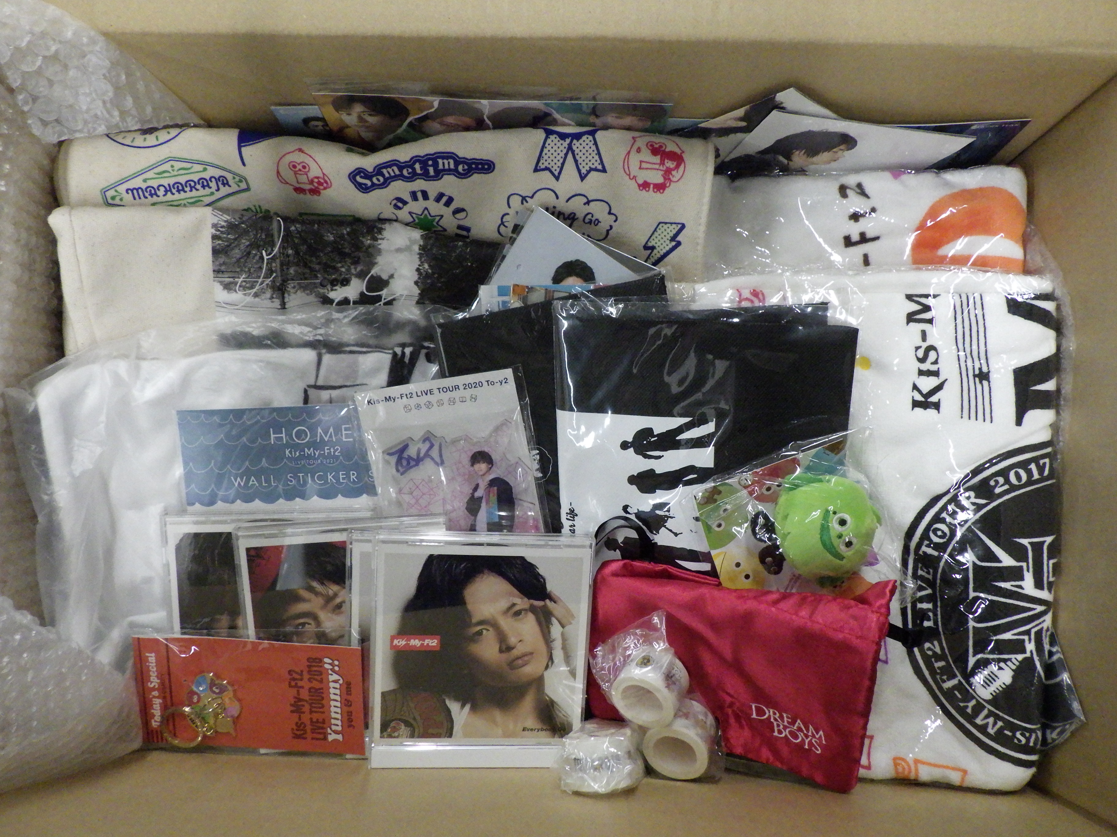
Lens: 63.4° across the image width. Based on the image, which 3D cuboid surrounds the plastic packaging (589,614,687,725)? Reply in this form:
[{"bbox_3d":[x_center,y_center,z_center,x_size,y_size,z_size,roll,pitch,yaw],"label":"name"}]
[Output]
[{"bbox_3d":[0.050,0.141,0.506,0.053,0.041,0.037,37,41,8],"label":"plastic packaging"}]

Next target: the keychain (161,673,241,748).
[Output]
[{"bbox_3d":[-0.210,0.173,0.530,0.046,0.007,0.038,-39,99,10],"label":"keychain"}]

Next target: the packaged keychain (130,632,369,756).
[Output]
[{"bbox_3d":[-0.181,0.161,0.529,0.134,0.009,0.071,2,104,2],"label":"packaged keychain"}]

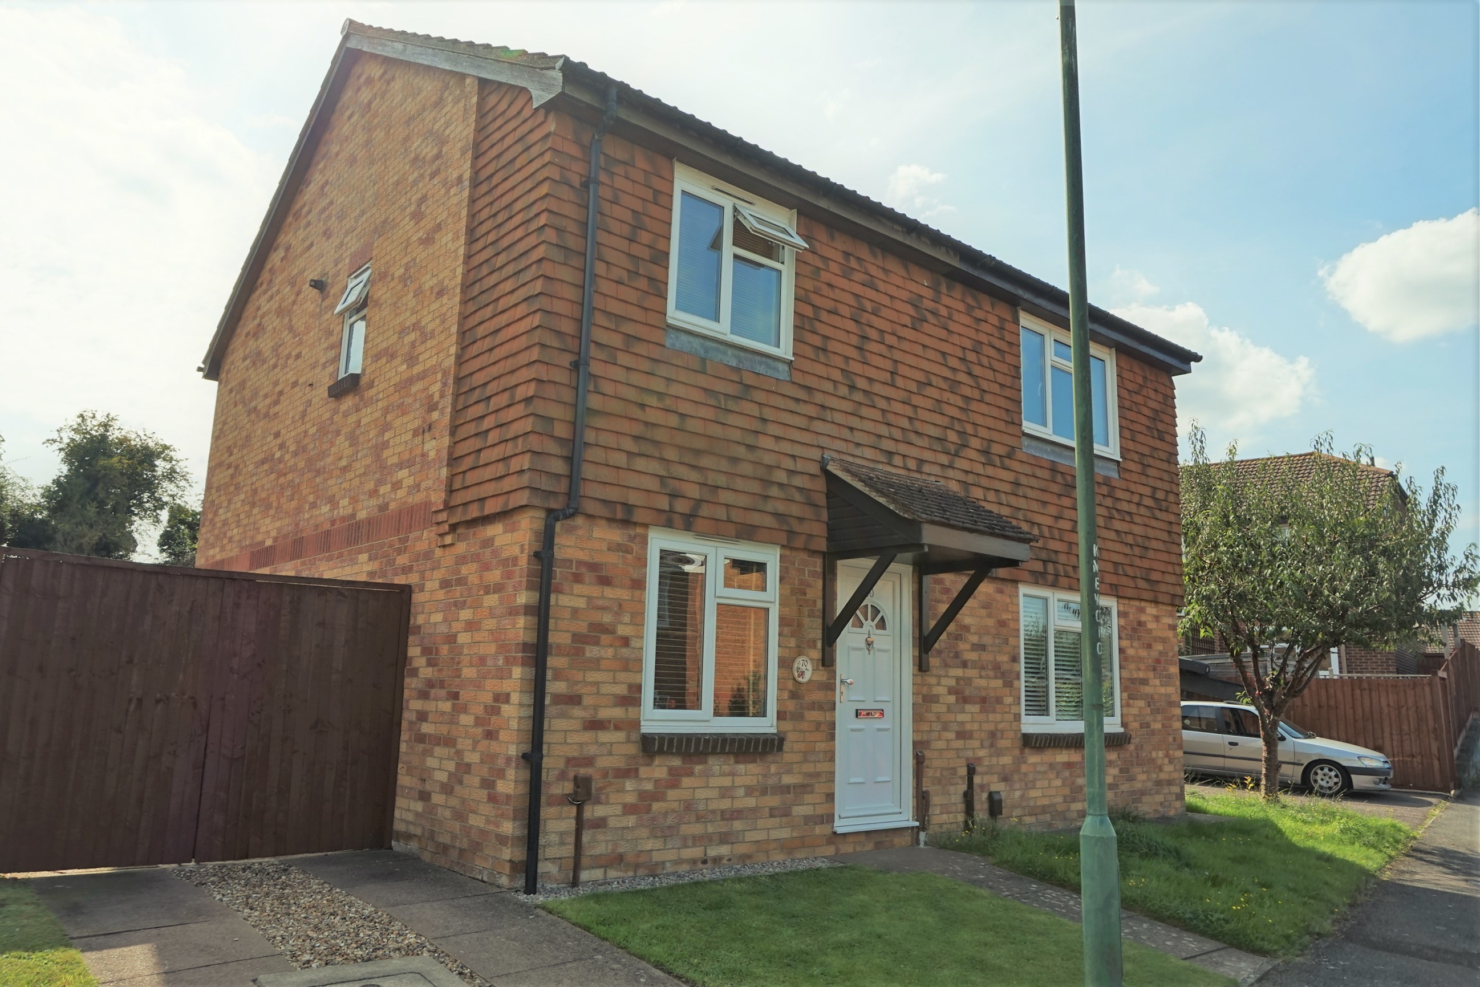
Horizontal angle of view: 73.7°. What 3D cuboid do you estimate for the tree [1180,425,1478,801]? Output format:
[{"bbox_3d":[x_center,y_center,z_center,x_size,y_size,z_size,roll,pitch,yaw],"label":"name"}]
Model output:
[{"bbox_3d":[7.473,1.531,12.694,3.600,4.749,3.500,-3,-12,27],"label":"tree"}]

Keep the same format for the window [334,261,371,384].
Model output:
[{"bbox_3d":[-3.728,-1.643,9.498,0.216,1.137,0.657,10,-13,-38],"label":"window"}]

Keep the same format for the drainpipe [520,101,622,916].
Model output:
[{"bbox_3d":[-1.037,-0.152,6.165,0.160,5.100,0.410,10,-13,-38],"label":"drainpipe"}]

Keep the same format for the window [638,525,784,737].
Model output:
[{"bbox_3d":[-0.188,1.002,7.054,1.200,1.384,0.110,10,-13,-38],"label":"window"}]

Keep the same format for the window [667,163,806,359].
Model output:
[{"bbox_3d":[0.025,-1.747,7.375,1.195,1.242,0.300,10,-13,-38],"label":"window"}]

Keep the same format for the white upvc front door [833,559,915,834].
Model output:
[{"bbox_3d":[1.096,1.631,8.026,0.902,2.109,0.120,10,-13,-38],"label":"white upvc front door"}]

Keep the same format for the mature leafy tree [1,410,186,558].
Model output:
[{"bbox_3d":[-16.568,1.636,25.456,4.400,7.614,4.400,8,-12,-32],"label":"mature leafy tree"}]

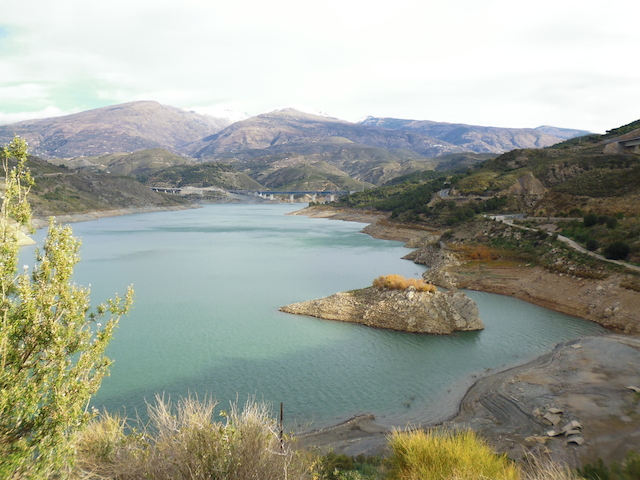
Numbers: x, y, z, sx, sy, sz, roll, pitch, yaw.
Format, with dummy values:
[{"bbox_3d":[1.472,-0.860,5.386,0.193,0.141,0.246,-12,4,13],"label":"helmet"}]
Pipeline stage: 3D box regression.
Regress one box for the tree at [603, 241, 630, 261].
[{"bbox_3d":[96.210,3.410,180.000,8.200,6.300,8.000,0,5,0],"label":"tree"}]

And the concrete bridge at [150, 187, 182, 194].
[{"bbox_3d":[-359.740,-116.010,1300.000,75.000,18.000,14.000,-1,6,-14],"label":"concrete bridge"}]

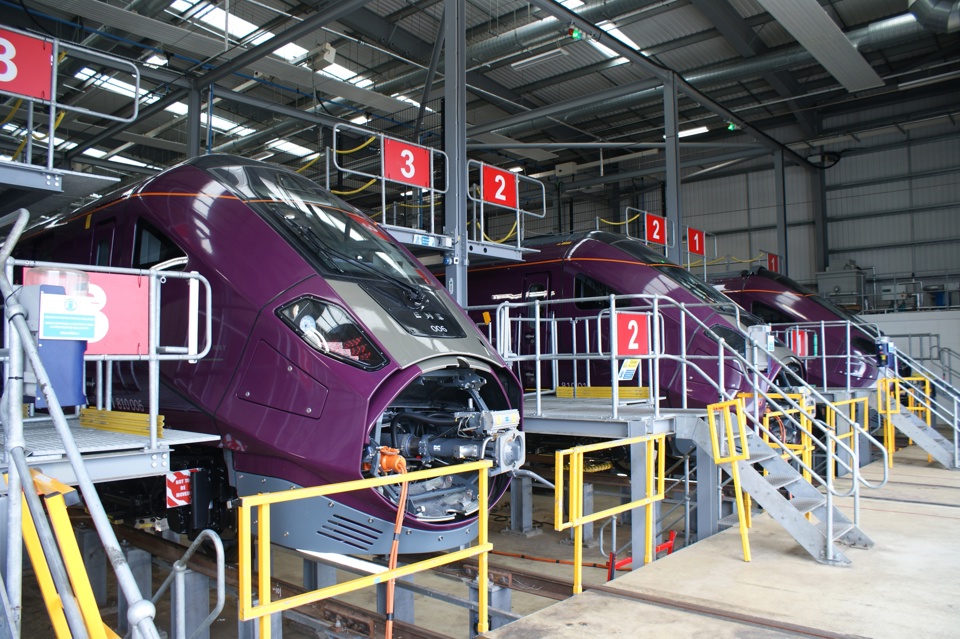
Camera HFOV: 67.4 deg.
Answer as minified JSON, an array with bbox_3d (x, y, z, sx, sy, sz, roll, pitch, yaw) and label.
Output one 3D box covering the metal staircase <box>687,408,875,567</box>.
[{"bbox_3d":[2.937,1.585,7.082,1.480,1.210,0.790,-3,-4,41],"label":"metal staircase"}]

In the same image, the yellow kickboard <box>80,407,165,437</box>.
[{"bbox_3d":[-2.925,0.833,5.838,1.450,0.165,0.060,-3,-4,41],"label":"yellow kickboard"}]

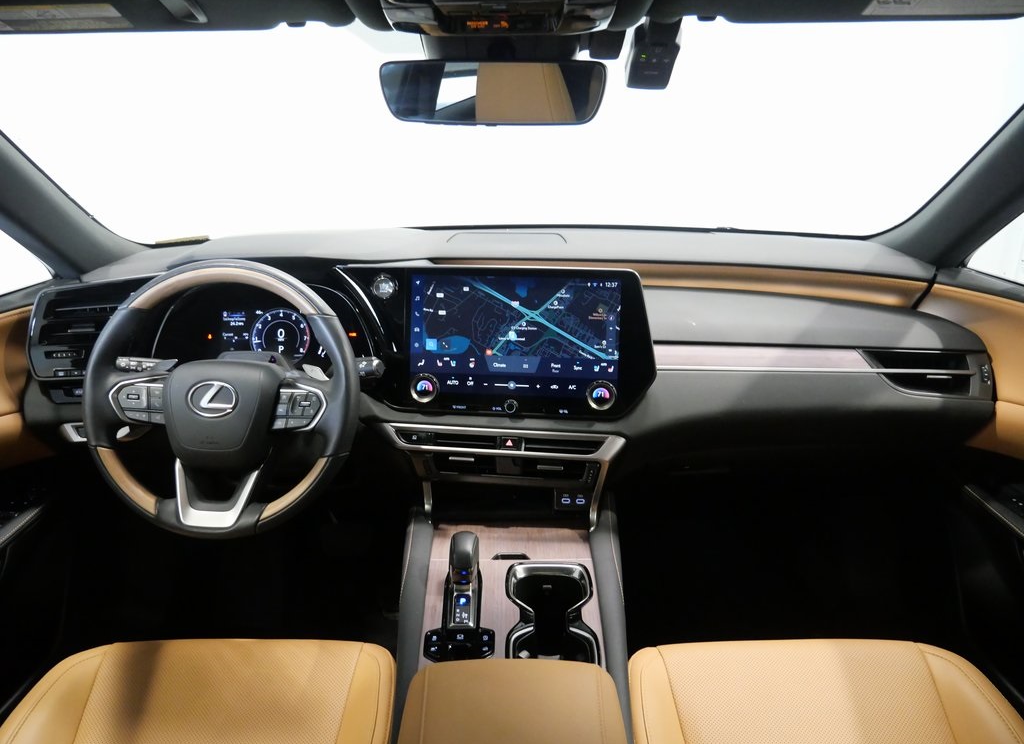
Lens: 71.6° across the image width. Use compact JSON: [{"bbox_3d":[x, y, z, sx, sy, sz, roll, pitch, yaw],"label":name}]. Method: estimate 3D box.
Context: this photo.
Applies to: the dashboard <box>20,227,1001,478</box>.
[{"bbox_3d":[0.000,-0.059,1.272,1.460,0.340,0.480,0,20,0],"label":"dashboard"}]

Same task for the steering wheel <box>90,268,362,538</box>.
[{"bbox_3d":[-0.387,0.033,0.945,0.365,0.365,0.110,2,-3,0],"label":"steering wheel"}]

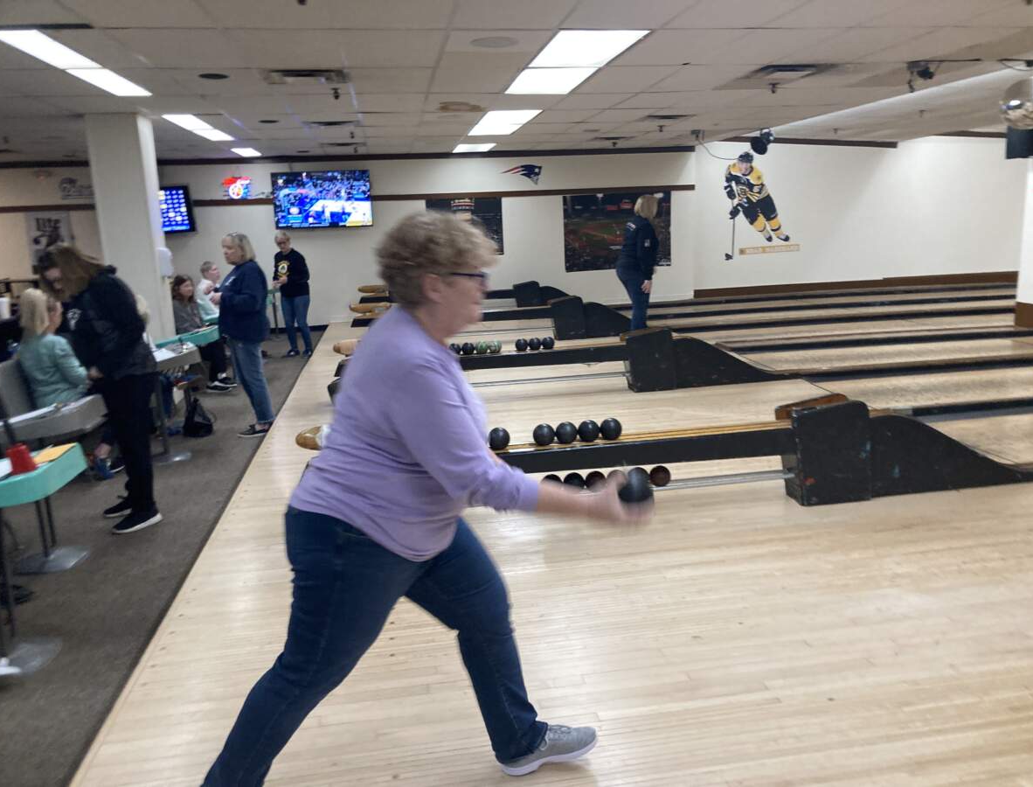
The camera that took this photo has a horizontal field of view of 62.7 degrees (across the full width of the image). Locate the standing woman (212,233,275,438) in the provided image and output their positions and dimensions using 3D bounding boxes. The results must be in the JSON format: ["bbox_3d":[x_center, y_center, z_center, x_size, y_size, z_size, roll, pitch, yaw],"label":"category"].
[{"bbox_3d":[-2.191,-0.473,6.824,0.460,1.620,0.480,-7,13,-22],"label":"standing woman"}]

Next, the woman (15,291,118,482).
[{"bbox_3d":[-2.827,-0.039,5.326,0.720,1.238,0.460,-12,15,-42],"label":"woman"}]

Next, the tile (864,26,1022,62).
[{"bbox_3d":[2.841,-2.367,5.785,0.610,0.025,1.220,-4,12,-8],"label":"tile"}]

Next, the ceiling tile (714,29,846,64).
[{"bbox_3d":[1.667,-2.381,5.824,0.610,0.025,1.220,-4,12,-8],"label":"ceiling tile"}]

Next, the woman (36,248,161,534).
[{"bbox_3d":[-2.203,-0.025,4.477,0.500,1.503,0.620,9,16,44],"label":"woman"}]

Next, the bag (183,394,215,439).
[{"bbox_3d":[-2.601,0.175,6.965,0.240,0.320,0.220,-5,12,-14],"label":"bag"}]

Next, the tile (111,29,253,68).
[{"bbox_3d":[-1.982,-2.071,5.122,0.610,0.025,1.220,-4,12,-8],"label":"tile"}]

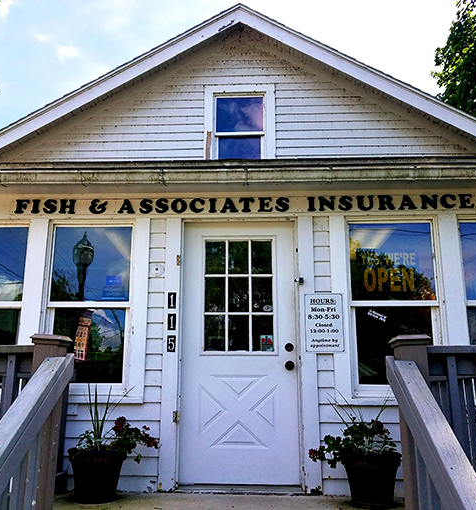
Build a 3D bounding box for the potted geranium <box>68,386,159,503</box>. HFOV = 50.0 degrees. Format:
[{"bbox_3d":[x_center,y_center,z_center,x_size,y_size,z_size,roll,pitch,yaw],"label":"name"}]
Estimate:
[{"bbox_3d":[-0.895,1.342,3.667,0.660,0.780,0.450,0,-13,3],"label":"potted geranium"}]

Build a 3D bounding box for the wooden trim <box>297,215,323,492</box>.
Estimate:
[{"bbox_3d":[0.551,0.706,3.947,0.126,2.100,0.035,0,-13,3],"label":"wooden trim"}]

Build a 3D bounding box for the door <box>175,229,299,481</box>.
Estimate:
[{"bbox_3d":[0.013,0.724,4.023,0.915,2.030,0.050,0,-13,3],"label":"door"}]

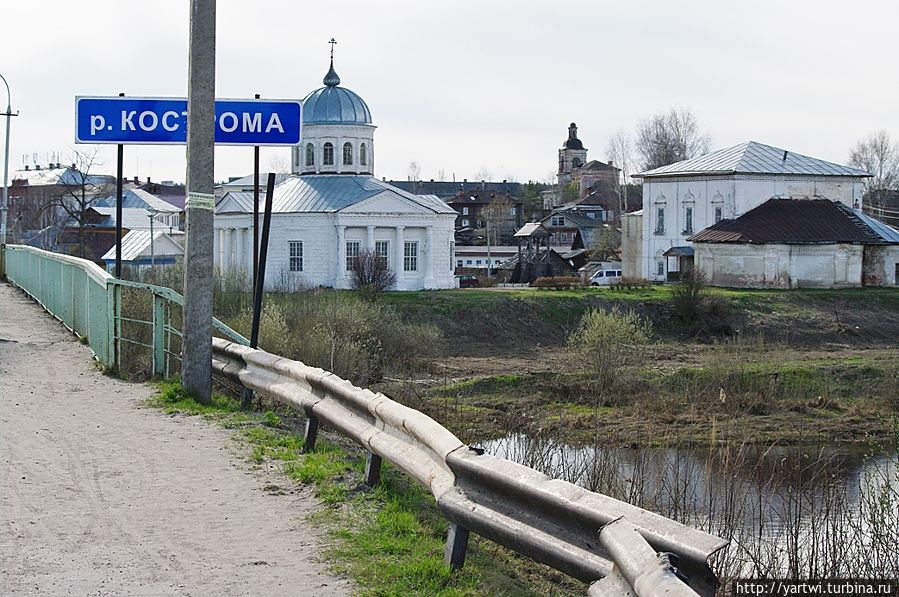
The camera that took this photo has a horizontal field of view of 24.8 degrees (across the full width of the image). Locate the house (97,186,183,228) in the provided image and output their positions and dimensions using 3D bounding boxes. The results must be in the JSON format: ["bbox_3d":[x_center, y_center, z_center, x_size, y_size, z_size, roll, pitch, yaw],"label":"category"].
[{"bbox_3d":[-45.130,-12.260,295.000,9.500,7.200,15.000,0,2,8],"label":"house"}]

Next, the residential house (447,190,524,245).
[{"bbox_3d":[7.830,-18.390,445.000,15.800,10.200,10.500,0,2,0],"label":"residential house"}]

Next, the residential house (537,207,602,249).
[{"bbox_3d":[19.660,-11.140,335.000,7.700,6.300,9.000,1,2,24],"label":"residential house"}]

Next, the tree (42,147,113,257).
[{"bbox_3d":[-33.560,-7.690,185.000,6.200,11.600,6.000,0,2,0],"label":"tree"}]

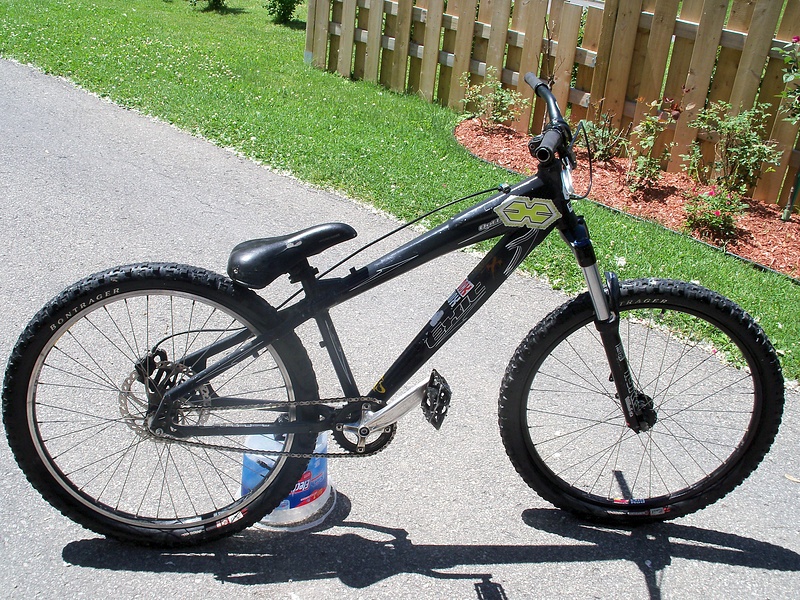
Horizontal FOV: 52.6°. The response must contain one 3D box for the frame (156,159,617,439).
[{"bbox_3d":[-0.057,-0.005,1.710,0.905,0.605,0.160,1,19,-8],"label":"frame"}]

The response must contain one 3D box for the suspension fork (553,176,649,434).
[{"bbox_3d":[0.452,0.018,1.795,0.110,0.575,0.175,-16,20,7],"label":"suspension fork"}]

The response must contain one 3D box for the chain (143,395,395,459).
[{"bbox_3d":[-0.276,0.276,1.725,0.545,0.150,0.014,1,19,-8],"label":"chain"}]

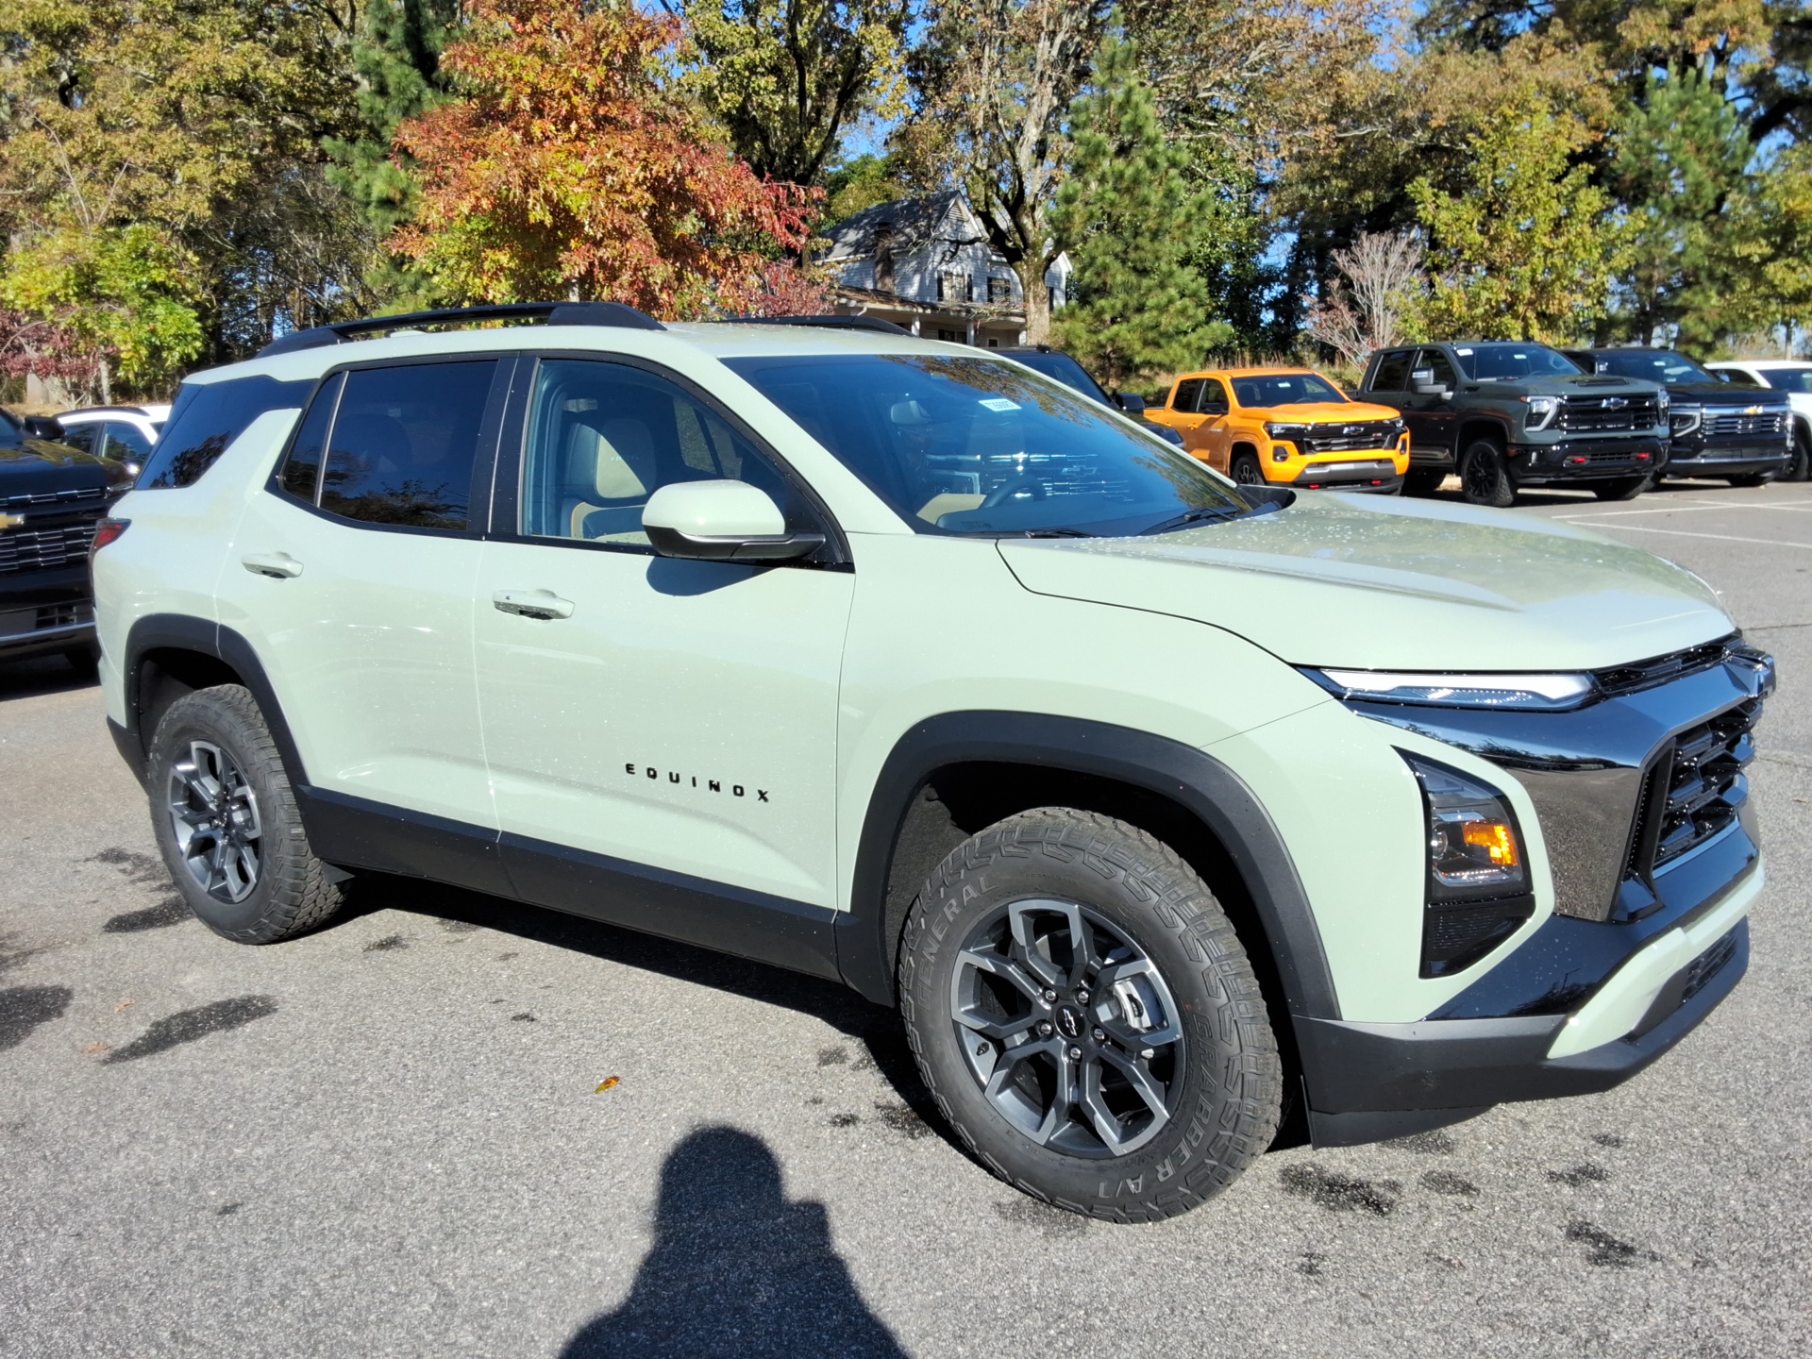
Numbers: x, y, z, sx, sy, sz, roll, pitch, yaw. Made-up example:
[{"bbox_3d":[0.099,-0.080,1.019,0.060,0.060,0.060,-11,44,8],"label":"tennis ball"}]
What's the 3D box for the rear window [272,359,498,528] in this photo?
[{"bbox_3d":[-1.288,-0.571,3.584,0.800,0.420,0.060,6,-9,34],"label":"rear window"}]

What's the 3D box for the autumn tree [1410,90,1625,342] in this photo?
[{"bbox_3d":[13.800,-9.300,33.000,4.900,8.000,4.900,2,11,20],"label":"autumn tree"}]

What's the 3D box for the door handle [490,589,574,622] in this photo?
[{"bbox_3d":[-0.802,-0.160,3.158,0.230,0.050,0.055,5,7,35],"label":"door handle"}]

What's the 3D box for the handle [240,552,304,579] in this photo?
[{"bbox_3d":[-1.605,-0.287,3.713,0.245,0.068,0.060,6,13,34],"label":"handle"}]

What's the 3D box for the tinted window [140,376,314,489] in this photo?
[{"bbox_3d":[-1.896,-0.686,4.094,0.740,0.330,0.065,7,-9,41],"label":"tinted window"}]

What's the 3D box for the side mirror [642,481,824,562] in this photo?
[{"bbox_3d":[-0.326,-0.302,2.751,0.200,0.160,0.260,5,12,35],"label":"side mirror"}]

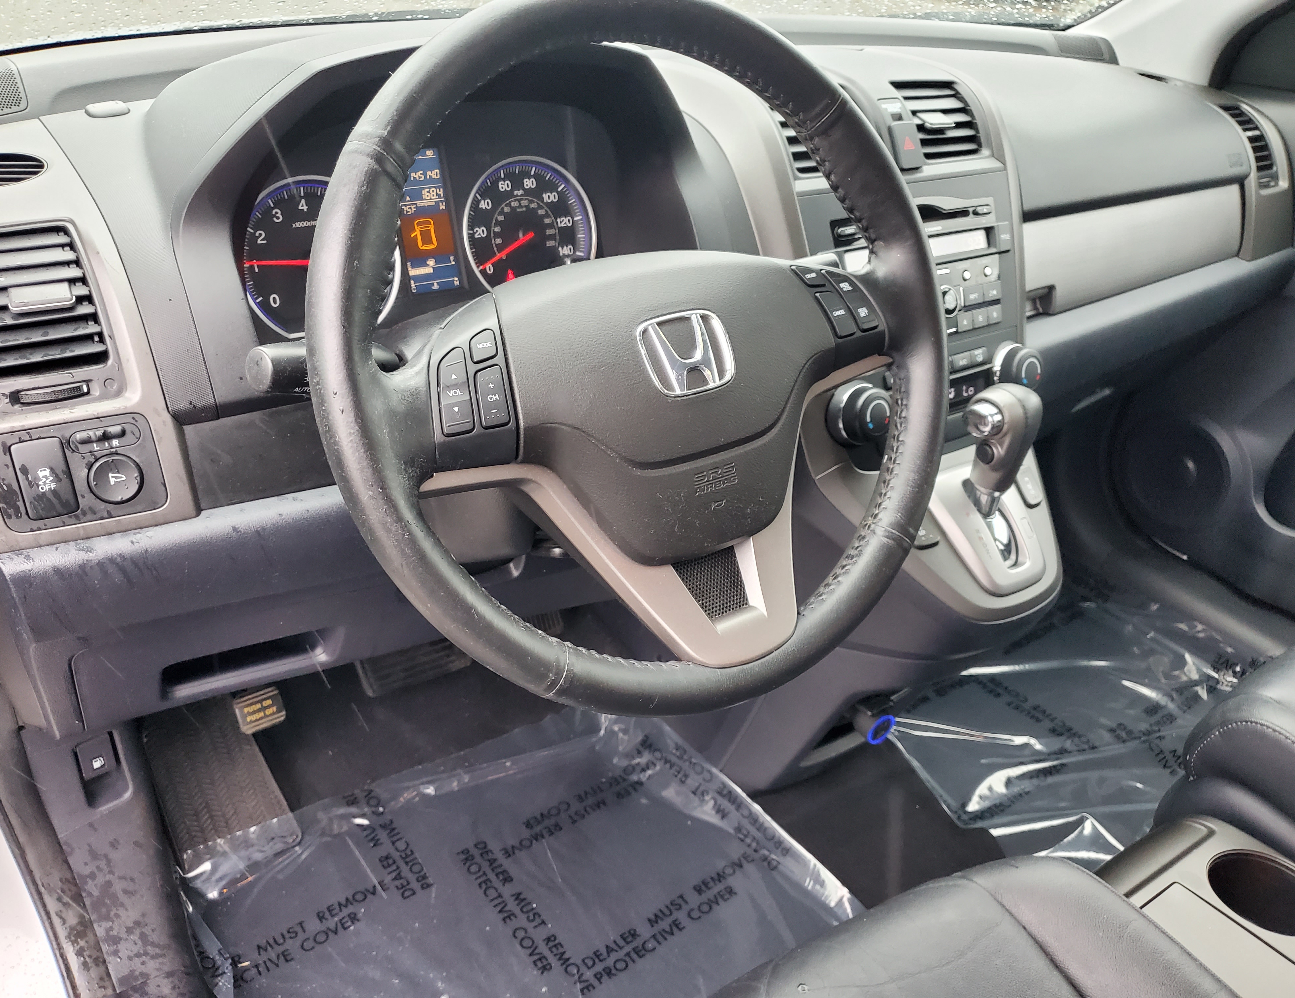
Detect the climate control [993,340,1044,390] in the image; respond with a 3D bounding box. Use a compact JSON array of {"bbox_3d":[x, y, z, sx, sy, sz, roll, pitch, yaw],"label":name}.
[{"bbox_3d":[0.333,-0.115,0.902,0.053,0.053,0.029,-17,14,-29],"label":"climate control"}]

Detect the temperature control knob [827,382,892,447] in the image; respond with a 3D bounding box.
[{"bbox_3d":[0.176,-0.068,0.810,0.054,0.054,0.029,-17,14,-29],"label":"temperature control knob"}]

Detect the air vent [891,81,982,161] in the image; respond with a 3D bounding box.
[{"bbox_3d":[0.250,-0.330,0.878,0.080,0.070,0.030,-17,2,-29],"label":"air vent"}]

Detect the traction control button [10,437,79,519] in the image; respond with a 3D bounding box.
[{"bbox_3d":[-0.338,-0.012,0.563,0.025,0.042,0.012,-14,15,-25],"label":"traction control button"}]

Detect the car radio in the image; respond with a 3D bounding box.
[{"bbox_3d":[0.226,-0.190,0.855,0.218,0.120,0.035,-17,13,-29],"label":"car radio"}]

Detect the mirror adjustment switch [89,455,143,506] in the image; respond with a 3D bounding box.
[{"bbox_3d":[-0.306,-0.013,0.578,0.028,0.028,0.012,-14,15,-25],"label":"mirror adjustment switch"}]

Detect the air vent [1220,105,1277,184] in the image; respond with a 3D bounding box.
[{"bbox_3d":[0.719,-0.425,1.197,0.068,0.098,0.030,-18,0,-32],"label":"air vent"}]

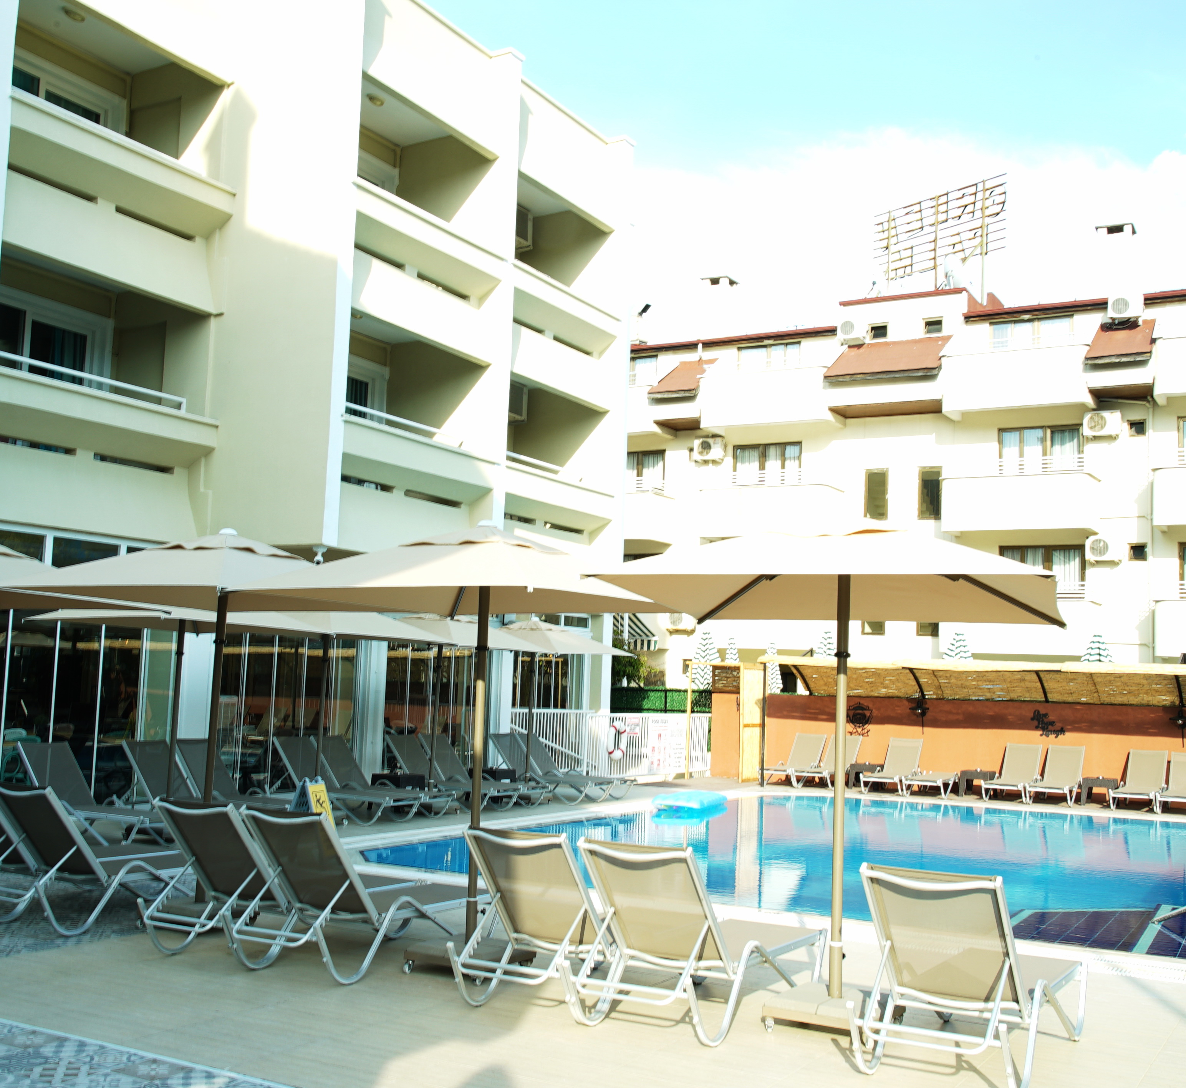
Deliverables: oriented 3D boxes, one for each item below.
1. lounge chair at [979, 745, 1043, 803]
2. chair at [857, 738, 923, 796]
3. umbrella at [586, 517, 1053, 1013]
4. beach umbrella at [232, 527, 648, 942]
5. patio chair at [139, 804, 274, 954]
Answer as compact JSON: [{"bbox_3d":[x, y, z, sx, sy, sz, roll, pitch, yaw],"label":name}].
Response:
[{"bbox_3d":[6.960,3.772,21.679,0.652,0.883,1.684,-2,-7,30],"label":"lounge chair"},{"bbox_3d":[4.963,3.659,21.647,0.634,0.869,1.648,-2,-7,29],"label":"chair"},{"bbox_3d":[1.249,1.129,6.620,2.090,2.450,2.090,-1,-7,22],"label":"umbrella"},{"bbox_3d":[-0.661,1.094,7.491,2.022,2.465,2.022,-2,-7,30],"label":"beach umbrella"},{"bbox_3d":[-1.789,1.909,7.750,0.634,0.866,1.651,-1,-7,28],"label":"patio chair"}]

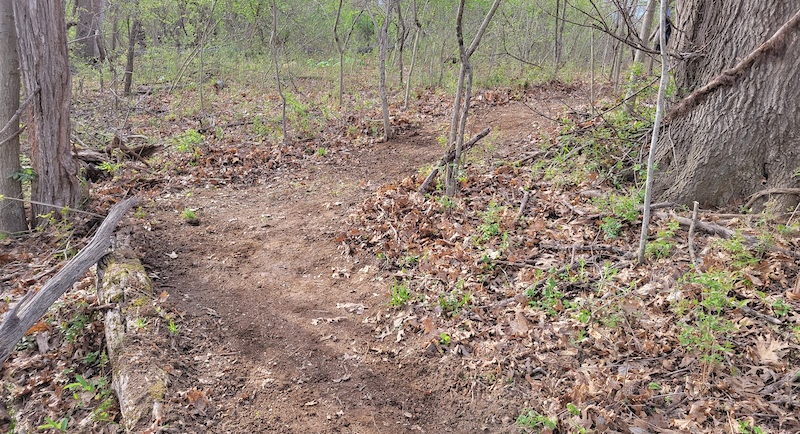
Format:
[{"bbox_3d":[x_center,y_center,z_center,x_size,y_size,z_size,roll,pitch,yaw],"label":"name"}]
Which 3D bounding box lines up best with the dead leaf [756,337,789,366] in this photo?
[{"bbox_3d":[1.824,0.655,2.950,0.160,0.085,0.140,3,11,17],"label":"dead leaf"}]

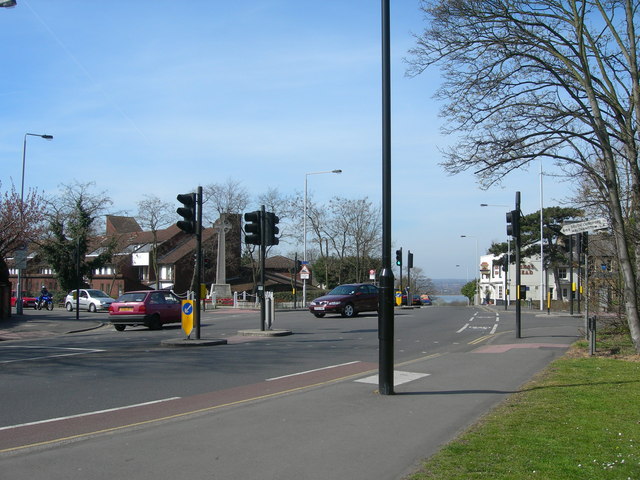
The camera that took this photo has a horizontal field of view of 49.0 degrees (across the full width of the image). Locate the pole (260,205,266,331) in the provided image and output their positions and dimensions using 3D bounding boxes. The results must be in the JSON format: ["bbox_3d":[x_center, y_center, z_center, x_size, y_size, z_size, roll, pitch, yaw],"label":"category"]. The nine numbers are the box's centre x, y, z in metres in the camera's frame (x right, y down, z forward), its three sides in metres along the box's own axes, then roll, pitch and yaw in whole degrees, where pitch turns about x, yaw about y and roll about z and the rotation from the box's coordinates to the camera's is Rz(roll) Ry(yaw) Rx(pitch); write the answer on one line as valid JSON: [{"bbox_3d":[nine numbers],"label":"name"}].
[{"bbox_3d":[-1.790,0.885,22.409,0.120,4.000,0.120,0,-3,0],"label":"pole"}]

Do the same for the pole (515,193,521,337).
[{"bbox_3d":[5.440,0.695,19.309,0.120,4.000,0.120,0,-3,0],"label":"pole"}]

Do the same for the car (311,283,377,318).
[{"bbox_3d":[1.430,2.700,31.499,1.710,1.420,4.450,-2,-4,34],"label":"car"}]

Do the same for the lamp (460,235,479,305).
[{"bbox_3d":[21.491,4.456,101.000,2.400,10.000,0.350,-1,-3,9],"label":"lamp"}]

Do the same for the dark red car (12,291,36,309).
[{"bbox_3d":[-21.919,4.291,50.000,3.800,1.380,1.650,-1,-3,25],"label":"dark red car"}]

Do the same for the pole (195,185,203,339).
[{"bbox_3d":[-3.137,0.567,18.309,0.120,4.000,0.120,0,-3,0],"label":"pole"}]

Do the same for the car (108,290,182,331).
[{"bbox_3d":[-5.830,2.470,25.002,1.580,1.360,3.700,-1,-3,20],"label":"car"}]

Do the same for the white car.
[{"bbox_3d":[-14.600,3.936,45.552,4.150,1.430,1.700,-2,-4,37],"label":"white car"}]

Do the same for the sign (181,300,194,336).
[{"bbox_3d":[-3.412,2.054,18.200,0.340,0.980,0.140,-2,-4,30],"label":"sign"}]

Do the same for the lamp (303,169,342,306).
[{"bbox_3d":[0.239,-0.108,50.800,2.650,9.850,0.350,0,-3,14],"label":"lamp"}]

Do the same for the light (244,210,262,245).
[{"bbox_3d":[-2.101,-0.363,22.200,0.400,1.050,0.320,2,-4,-30],"label":"light"}]

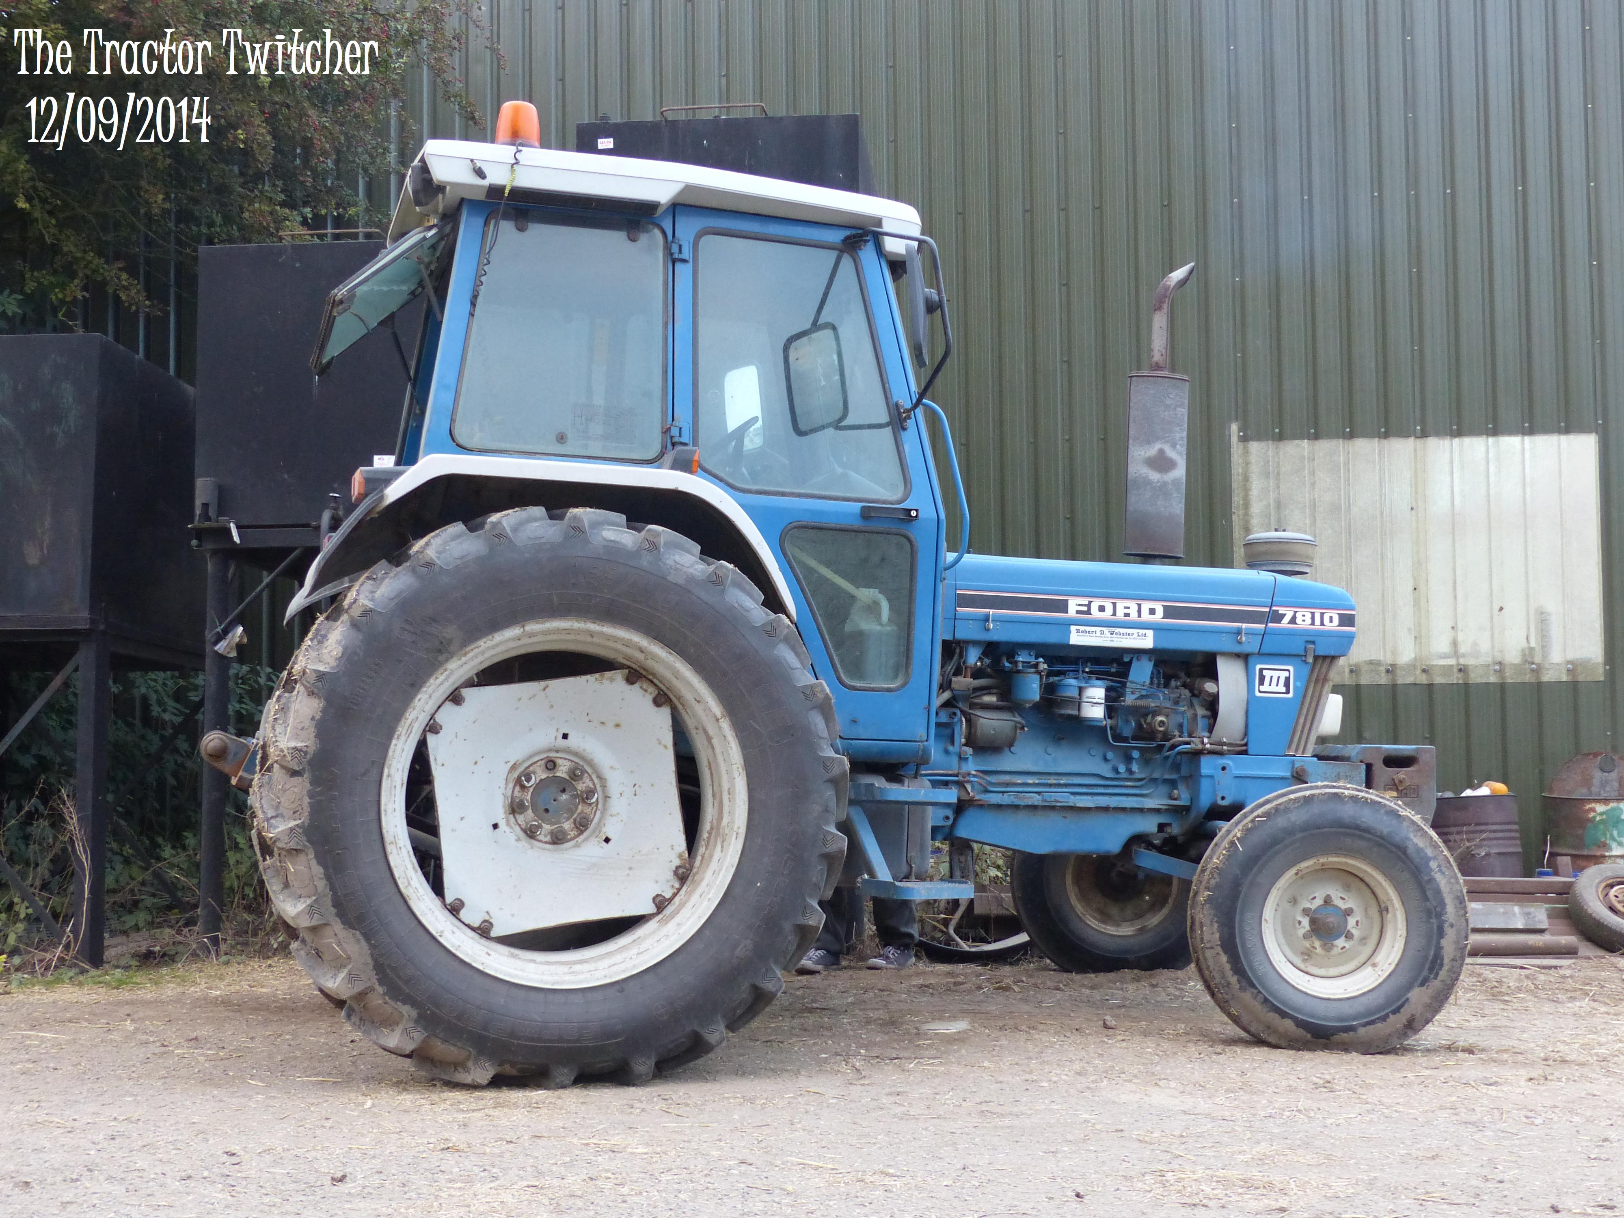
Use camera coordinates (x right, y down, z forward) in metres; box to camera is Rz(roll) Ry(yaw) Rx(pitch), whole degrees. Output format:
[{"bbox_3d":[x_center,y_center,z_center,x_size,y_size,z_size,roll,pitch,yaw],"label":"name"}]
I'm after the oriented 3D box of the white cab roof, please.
[{"bbox_3d":[-0.530,-1.251,7.133,1.690,0.235,1.210,3,-5,-15],"label":"white cab roof"}]

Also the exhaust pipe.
[{"bbox_3d":[1.244,-0.717,7.562,0.265,1.090,0.190,3,-5,-15],"label":"exhaust pipe"}]

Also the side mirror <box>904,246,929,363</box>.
[{"bbox_3d":[0.337,-0.967,6.721,0.060,0.360,0.200,-6,-5,1],"label":"side mirror"}]

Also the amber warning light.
[{"bbox_3d":[-0.923,-1.503,6.592,0.145,0.176,0.145,3,-5,-15],"label":"amber warning light"}]

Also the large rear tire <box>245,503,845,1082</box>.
[{"bbox_3d":[-0.714,0.526,6.008,1.680,1.640,0.430,3,-5,-15],"label":"large rear tire"}]

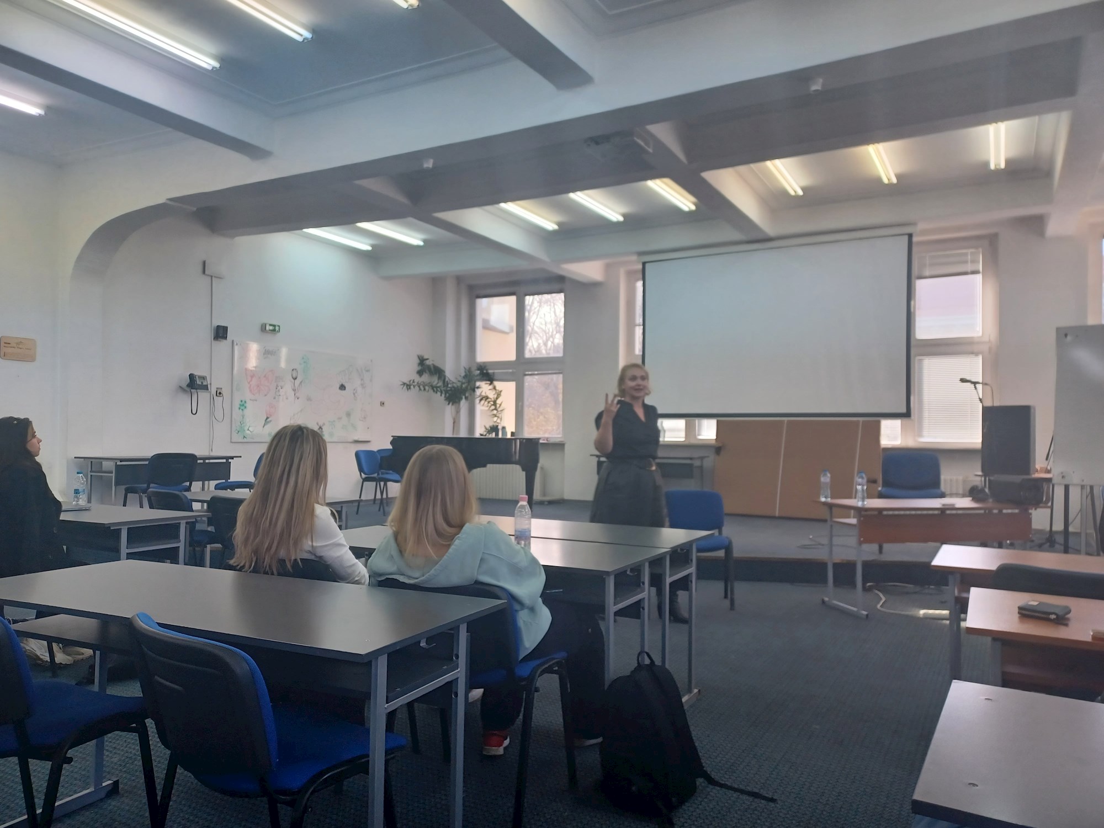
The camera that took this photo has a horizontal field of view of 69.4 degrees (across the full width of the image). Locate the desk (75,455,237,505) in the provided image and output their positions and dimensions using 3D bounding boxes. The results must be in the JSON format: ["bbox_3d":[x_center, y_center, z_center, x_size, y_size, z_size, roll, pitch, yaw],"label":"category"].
[{"bbox_3d":[-4.135,0.822,8.457,0.630,0.740,1.500,0,-2,29],"label":"desk"}]

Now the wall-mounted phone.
[{"bbox_3d":[-4.257,-0.237,9.539,0.220,0.490,0.260,0,-2,29],"label":"wall-mounted phone"}]

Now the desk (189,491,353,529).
[{"bbox_3d":[-2.197,0.983,5.828,1.610,0.754,0.620,0,-2,29],"label":"desk"}]

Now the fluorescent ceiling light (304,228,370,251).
[{"bbox_3d":[-2.996,-2.469,11.234,0.160,0.090,1.300,0,-2,29],"label":"fluorescent ceiling light"}]

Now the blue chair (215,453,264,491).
[{"bbox_3d":[-3.270,0.793,8.350,0.540,0.820,0.500,1,-2,0],"label":"blue chair"}]

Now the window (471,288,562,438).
[{"bbox_3d":[-0.543,-0.821,12.725,1.820,2.400,0.140,0,-2,29],"label":"window"}]

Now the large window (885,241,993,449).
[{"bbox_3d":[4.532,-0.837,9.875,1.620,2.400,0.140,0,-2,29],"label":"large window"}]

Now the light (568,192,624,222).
[{"bbox_3d":[0.513,-2.479,9.363,0.170,0.090,1.300,0,-2,29],"label":"light"}]

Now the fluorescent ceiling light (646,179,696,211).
[{"bbox_3d":[1.279,-2.443,8.774,0.150,0.080,1.450,0,-2,29],"label":"fluorescent ceiling light"}]

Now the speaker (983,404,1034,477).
[{"bbox_3d":[3.775,0.222,6.616,0.355,0.580,0.330,-1,-2,41],"label":"speaker"}]

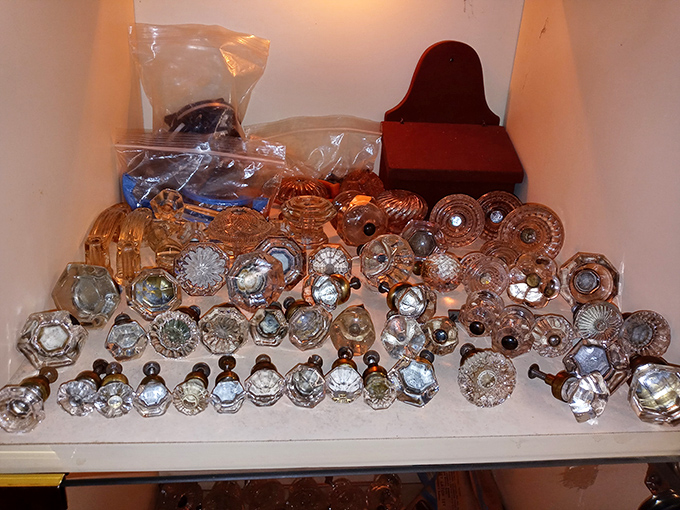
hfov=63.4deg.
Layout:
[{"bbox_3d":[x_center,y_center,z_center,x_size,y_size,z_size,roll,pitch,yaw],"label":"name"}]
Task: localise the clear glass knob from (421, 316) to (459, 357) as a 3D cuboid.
[{"bbox_3d":[0.079,0.064,0.439,0.030,0.030,0.024,1,-1,-6],"label":"clear glass knob"}]

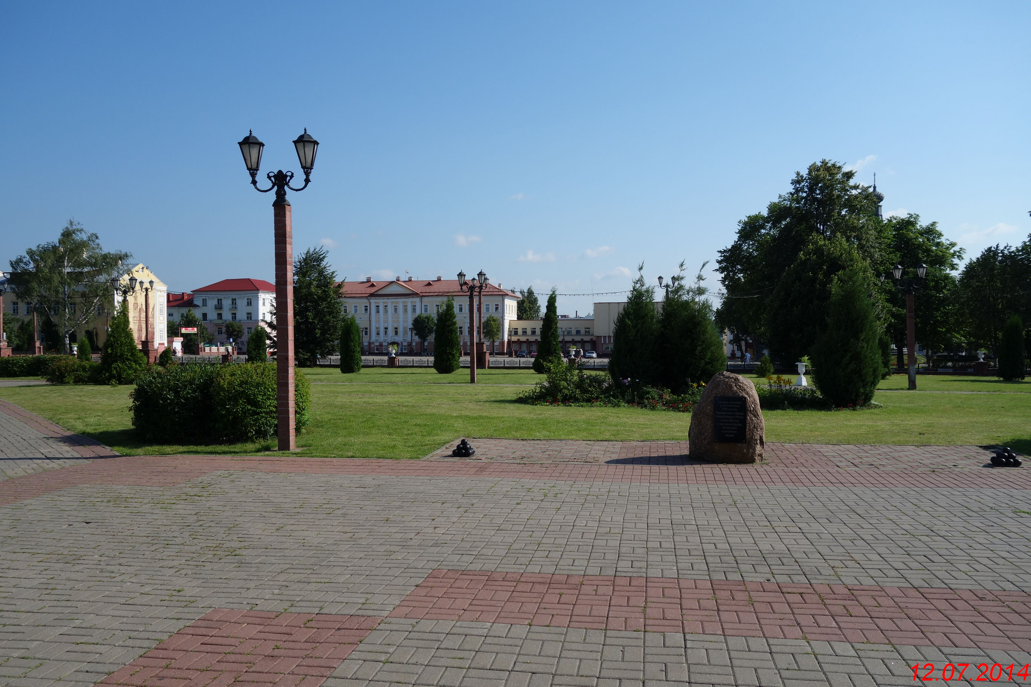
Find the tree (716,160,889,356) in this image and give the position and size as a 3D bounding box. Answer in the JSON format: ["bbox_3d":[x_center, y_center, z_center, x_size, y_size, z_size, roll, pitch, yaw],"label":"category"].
[{"bbox_3d":[22.141,-6.106,62.000,13.000,15.800,12.500,0,0,0],"label":"tree"}]

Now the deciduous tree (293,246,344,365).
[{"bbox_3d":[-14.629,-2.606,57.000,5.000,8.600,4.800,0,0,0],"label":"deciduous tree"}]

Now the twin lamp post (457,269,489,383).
[{"bbox_3d":[-1.840,-0.730,34.600,1.270,4.900,0.400,0,0,11],"label":"twin lamp post"}]

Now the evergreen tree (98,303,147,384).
[{"bbox_3d":[-15.638,-0.032,31.900,1.900,3.250,1.900,0,0,0],"label":"evergreen tree"}]

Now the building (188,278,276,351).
[{"bbox_3d":[-63.700,-6.600,183.500,18.500,16.700,13.500,0,0,12],"label":"building"}]

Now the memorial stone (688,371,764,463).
[{"bbox_3d":[2.860,0.970,10.780,0.980,1.180,0.750,0,0,19],"label":"memorial stone"}]

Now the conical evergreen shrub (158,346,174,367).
[{"bbox_3d":[-21.800,0.930,50.000,0.930,1.550,0.930,0,0,11],"label":"conical evergreen shrub"}]

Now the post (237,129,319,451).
[{"bbox_3d":[-3.550,-0.830,12.200,1.290,4.880,0.410,0,0,11],"label":"post"}]

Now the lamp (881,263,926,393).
[{"bbox_3d":[14.451,-0.633,29.300,1.300,4.700,0.420,0,0,10],"label":"lamp"}]

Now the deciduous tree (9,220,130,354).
[{"bbox_3d":[-50.200,-6.000,90.500,12.500,15.700,12.500,0,0,11],"label":"deciduous tree"}]

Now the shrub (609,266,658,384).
[{"bbox_3d":[3.968,-0.481,26.600,1.800,4.200,1.800,0,0,0],"label":"shrub"}]

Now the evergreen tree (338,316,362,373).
[{"bbox_3d":[-9.370,0.069,45.500,1.300,3.220,1.300,0,0,0],"label":"evergreen tree"}]

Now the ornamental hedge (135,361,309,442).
[{"bbox_3d":[-5.117,0.957,13.900,2.850,1.280,1.850,0,0,10],"label":"ornamental hedge"}]

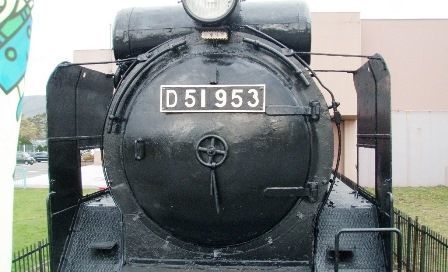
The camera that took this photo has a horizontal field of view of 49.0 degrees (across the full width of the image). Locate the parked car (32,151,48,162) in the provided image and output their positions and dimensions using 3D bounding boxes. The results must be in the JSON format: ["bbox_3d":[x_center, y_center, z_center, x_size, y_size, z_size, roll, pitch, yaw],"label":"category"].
[{"bbox_3d":[-23.500,2.934,66.500,4.300,1.450,1.680,0,0,3],"label":"parked car"}]

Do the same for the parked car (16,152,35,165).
[{"bbox_3d":[-25.200,2.774,60.100,4.200,1.500,1.680,0,0,3],"label":"parked car"}]

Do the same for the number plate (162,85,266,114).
[{"bbox_3d":[-0.072,-0.247,3.270,0.700,0.179,0.025,0,0,6],"label":"number plate"}]

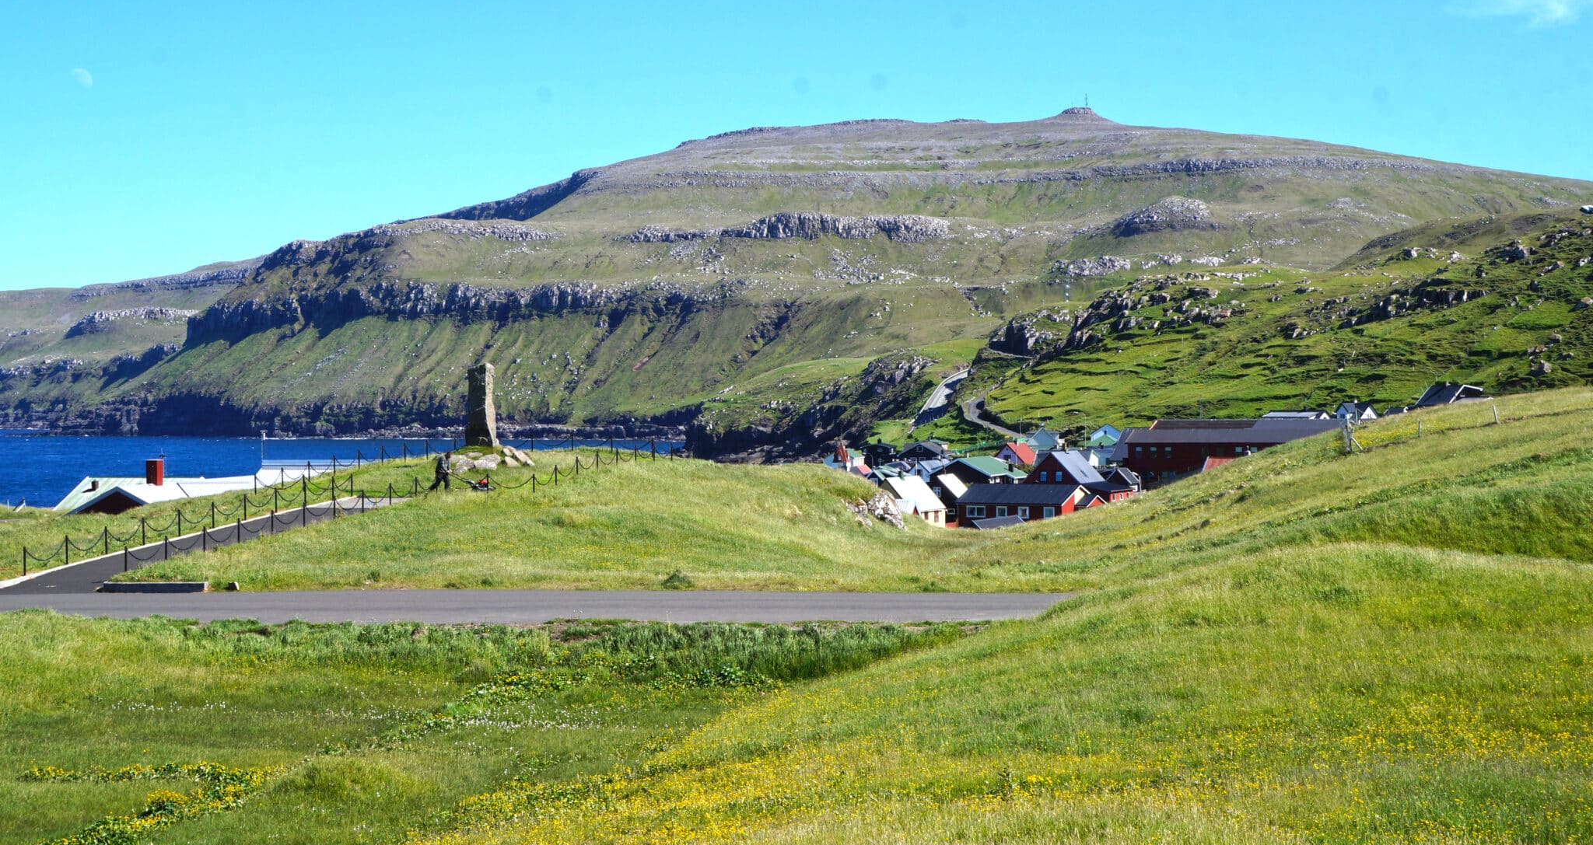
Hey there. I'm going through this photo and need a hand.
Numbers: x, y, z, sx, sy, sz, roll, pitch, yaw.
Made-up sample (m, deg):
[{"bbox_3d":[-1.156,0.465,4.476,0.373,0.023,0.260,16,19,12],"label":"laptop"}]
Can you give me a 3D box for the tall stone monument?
[{"bbox_3d":[-12.060,-0.660,91.500,1.000,3.240,0.850,-1,1,17],"label":"tall stone monument"}]

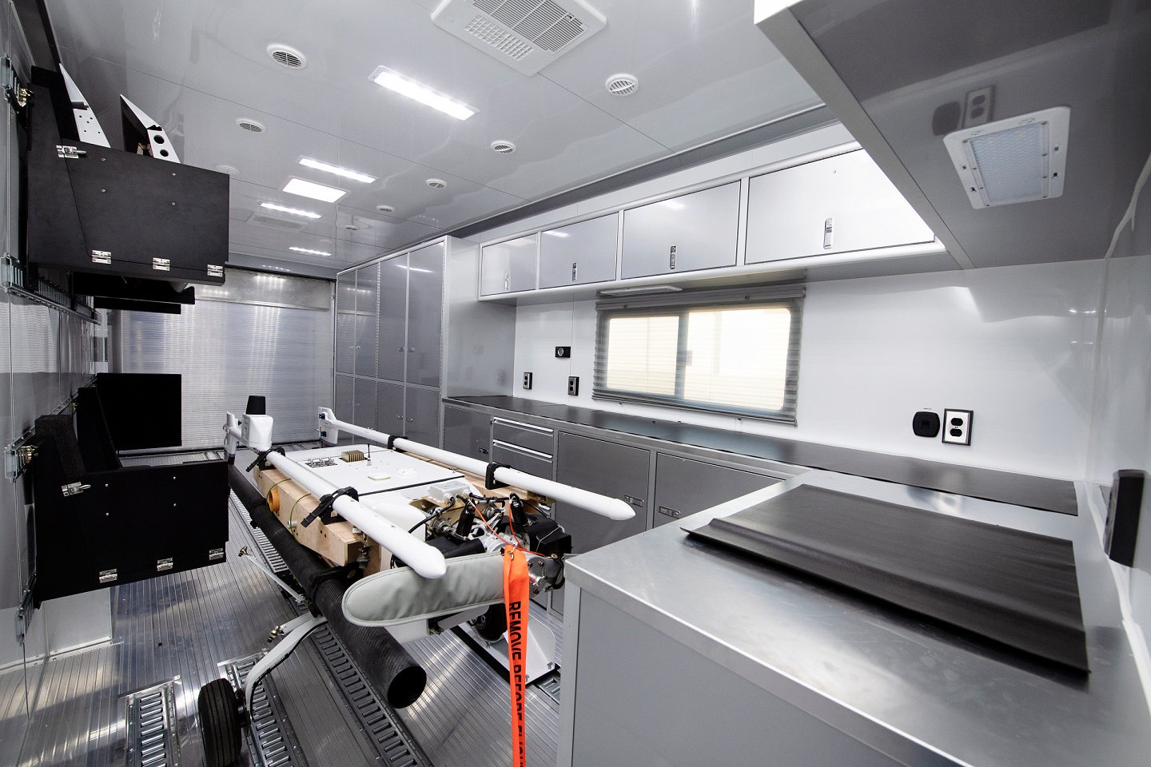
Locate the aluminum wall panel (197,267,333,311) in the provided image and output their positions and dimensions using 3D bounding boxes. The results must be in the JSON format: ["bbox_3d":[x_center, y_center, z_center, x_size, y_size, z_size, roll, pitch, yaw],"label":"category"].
[{"bbox_3d":[-3.820,-1.115,5.084,1.880,0.390,0.050,0,4,-45],"label":"aluminum wall panel"}]

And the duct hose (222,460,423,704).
[{"bbox_3d":[-0.824,0.411,1.242,0.055,0.055,1.688,0,2,-44],"label":"duct hose"}]

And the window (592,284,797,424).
[{"bbox_3d":[0.533,-0.156,2.288,0.060,0.585,1.180,0,4,-45],"label":"window"}]

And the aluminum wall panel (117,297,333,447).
[{"bbox_3d":[-3.876,-0.095,5.159,1.920,1.660,0.050,0,4,-45],"label":"aluminum wall panel"}]

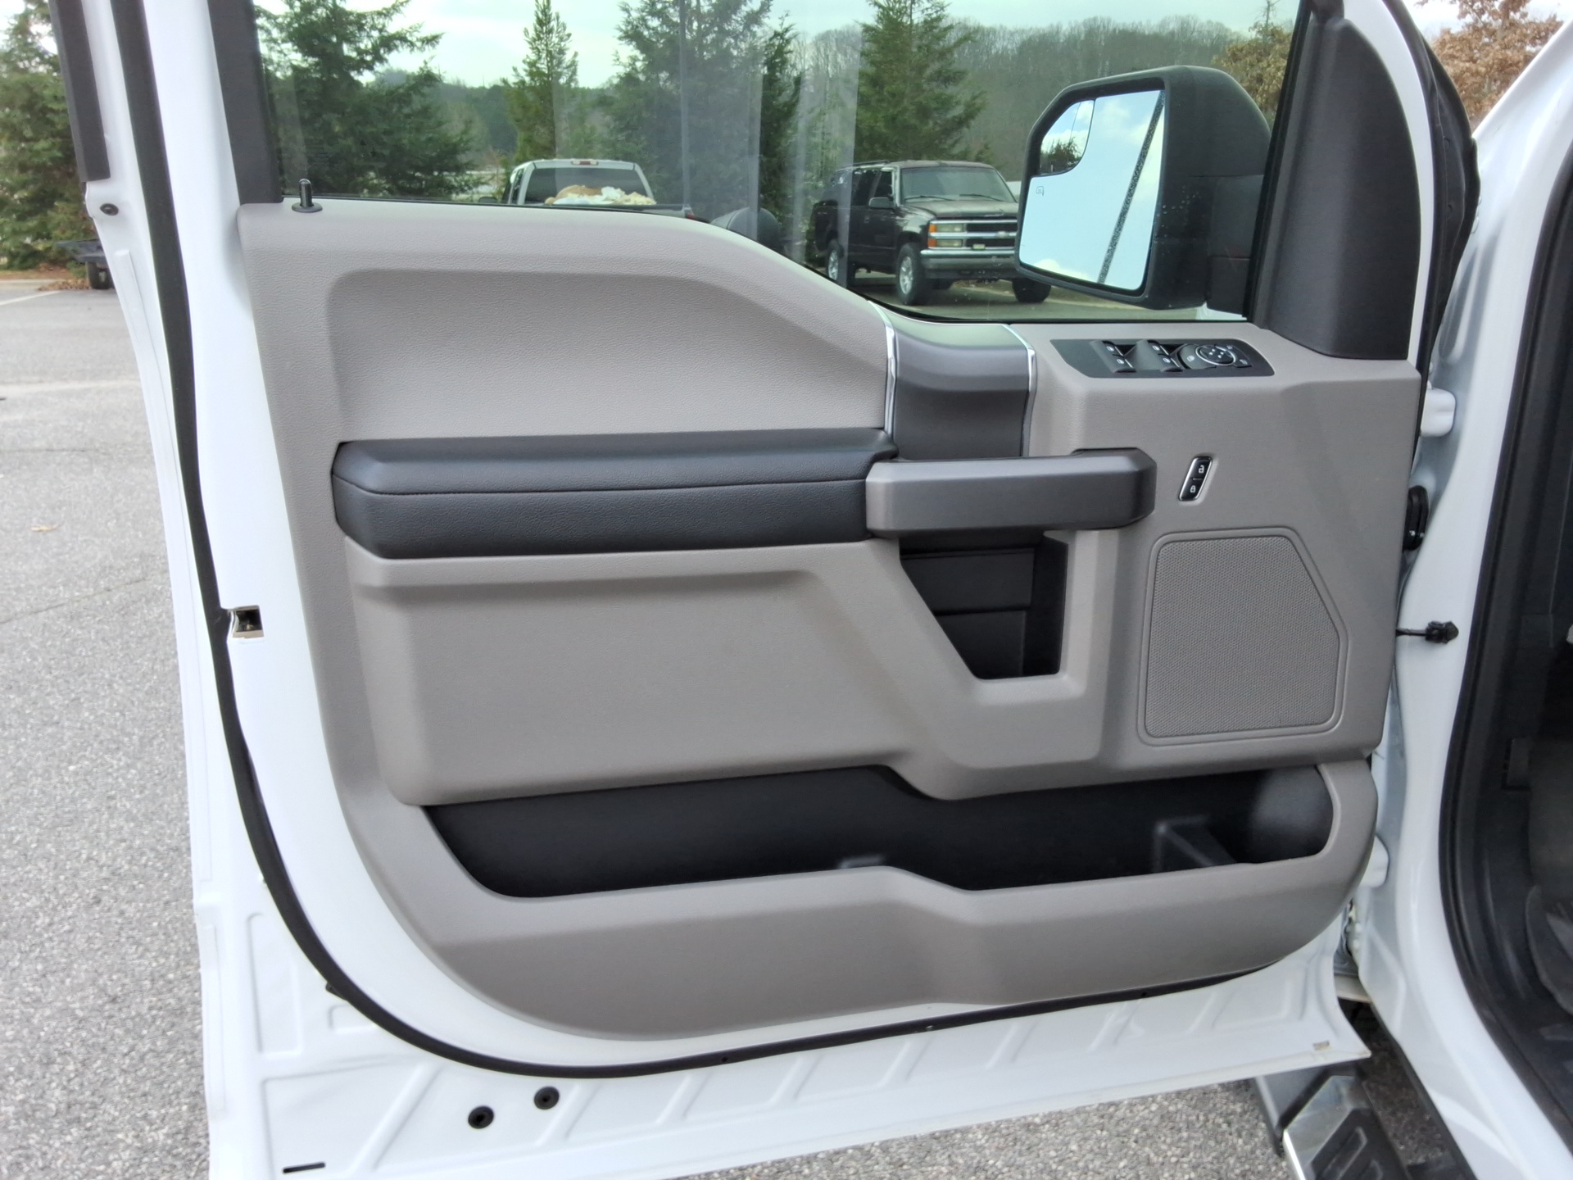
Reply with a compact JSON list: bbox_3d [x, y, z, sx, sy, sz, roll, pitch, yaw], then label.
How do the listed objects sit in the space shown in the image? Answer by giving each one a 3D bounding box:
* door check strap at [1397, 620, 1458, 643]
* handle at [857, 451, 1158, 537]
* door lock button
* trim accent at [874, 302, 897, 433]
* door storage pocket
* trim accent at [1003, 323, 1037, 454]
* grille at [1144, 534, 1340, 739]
[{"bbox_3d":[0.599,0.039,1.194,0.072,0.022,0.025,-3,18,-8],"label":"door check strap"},{"bbox_3d":[0.173,-0.074,0.976,0.236,0.053,0.060,-3,18,-15],"label":"handle"},{"bbox_3d":[0.338,-0.092,1.043,0.025,0.038,0.012,-3,18,-8],"label":"door lock button"},{"bbox_3d":[0.076,-0.171,0.996,0.013,0.103,0.060,-3,18,-8],"label":"trim accent"},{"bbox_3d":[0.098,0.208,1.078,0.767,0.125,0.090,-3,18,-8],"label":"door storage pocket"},{"bbox_3d":[0.186,-0.157,1.016,0.015,0.108,0.057,-3,18,-8],"label":"trim accent"},{"bbox_3d":[0.398,0.039,1.095,0.171,0.182,0.014,-3,18,-8],"label":"grille"}]

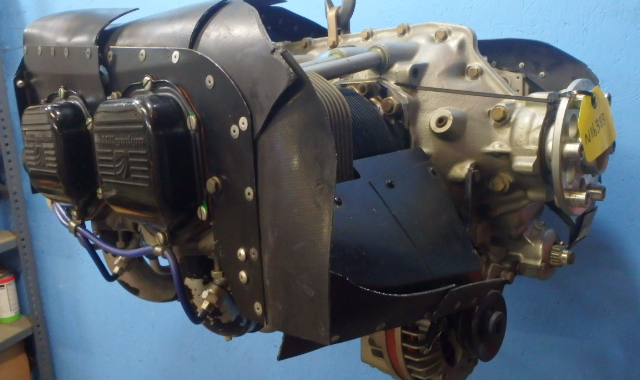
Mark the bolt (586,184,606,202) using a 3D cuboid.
[{"bbox_3d":[0.315,0.004,0.590,0.017,0.017,0.017,6,14,42],"label":"bolt"}]

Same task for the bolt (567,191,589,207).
[{"bbox_3d":[0.265,0.009,0.535,0.020,0.016,0.016,6,12,42],"label":"bolt"}]

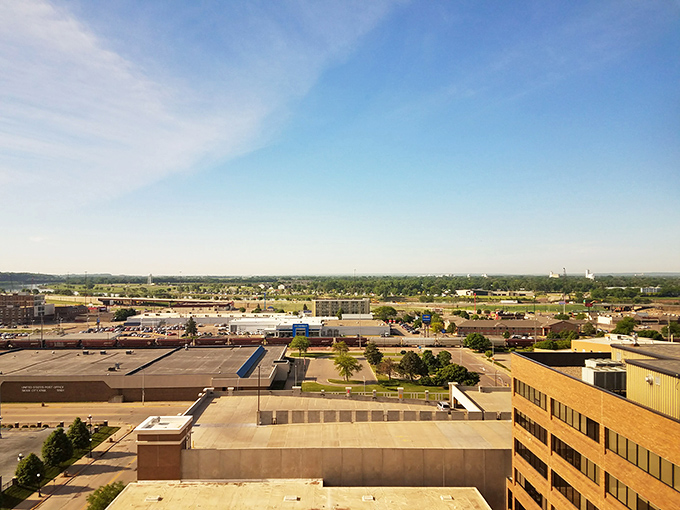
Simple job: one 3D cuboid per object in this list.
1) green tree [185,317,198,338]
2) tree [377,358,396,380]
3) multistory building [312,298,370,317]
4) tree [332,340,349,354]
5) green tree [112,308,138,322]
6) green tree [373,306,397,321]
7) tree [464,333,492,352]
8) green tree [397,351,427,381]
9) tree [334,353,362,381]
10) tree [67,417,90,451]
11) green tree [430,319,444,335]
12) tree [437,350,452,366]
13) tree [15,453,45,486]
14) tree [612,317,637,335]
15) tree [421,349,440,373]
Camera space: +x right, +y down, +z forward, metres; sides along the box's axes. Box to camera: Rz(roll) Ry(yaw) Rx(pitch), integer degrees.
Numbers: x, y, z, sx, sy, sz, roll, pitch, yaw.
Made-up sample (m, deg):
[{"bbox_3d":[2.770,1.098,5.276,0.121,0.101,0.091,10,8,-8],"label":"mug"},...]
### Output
[{"bbox_3d":[-87.307,42.801,300.495,7.340,12.590,7.340,0,-2,0],"label":"green tree"},{"bbox_3d":[16.884,41.359,183.606,7.540,8.030,7.320,0,-2,5],"label":"tree"},{"bbox_3d":[1.358,46.710,451.472,48.000,16.300,17.000,0,-2,-9],"label":"multistory building"},{"bbox_3d":[0.522,44.298,242.482,7.690,6.420,7.460,0,-2,0],"label":"tree"},{"bbox_3d":[-171.163,48.010,406.296,18.690,10.860,15.410,1,-2,-23],"label":"green tree"},{"bbox_3d":[37.077,48.222,420.997,19.770,11.500,16.300,0,-2,5],"label":"green tree"},{"bbox_3d":[65.967,42.061,243.430,12.870,9.710,12.870,0,-2,0],"label":"tree"},{"bbox_3d":[25.937,40.023,184.167,11.530,10.740,11.180,0,-2,8],"label":"green tree"},{"bbox_3d":[2.813,39.598,179.778,9.490,9.780,9.490,0,-2,0],"label":"tree"},{"bbox_3d":[-56.628,38.931,110.624,5.080,7.600,4.930,1,-2,-27],"label":"tree"},{"bbox_3d":[62.101,45.817,325.450,8.280,9.390,8.030,0,-2,11],"label":"green tree"},{"bbox_3d":[40.329,41.130,197.244,6.050,8.050,6.050,0,-2,0],"label":"tree"},{"bbox_3d":[-54.380,37.937,89.705,4.420,6.230,4.420,0,-2,0],"label":"tree"},{"bbox_3d":[177.543,44.591,319.191,14.680,11.390,14.240,-1,-2,29],"label":"tree"},{"bbox_3d":[33.696,40.374,191.381,6.820,9.110,6.820,0,-2,0],"label":"tree"}]

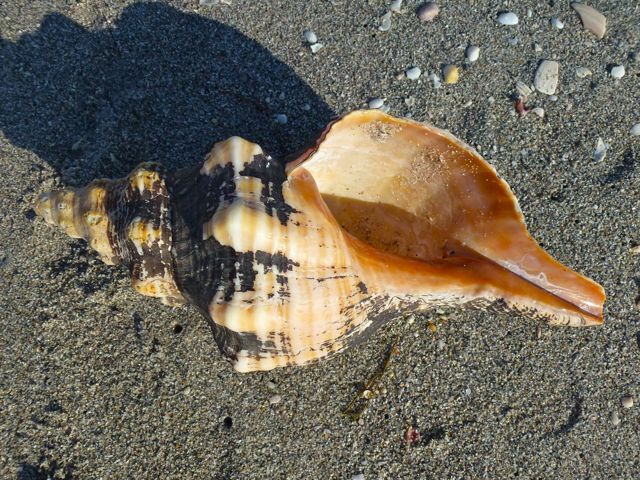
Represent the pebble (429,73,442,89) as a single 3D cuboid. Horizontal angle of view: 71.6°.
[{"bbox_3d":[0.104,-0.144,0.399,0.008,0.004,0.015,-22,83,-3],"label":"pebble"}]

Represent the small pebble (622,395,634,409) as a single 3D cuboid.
[{"bbox_3d":[0.209,0.110,0.302,0.008,0.006,0.008,9,77,2],"label":"small pebble"}]

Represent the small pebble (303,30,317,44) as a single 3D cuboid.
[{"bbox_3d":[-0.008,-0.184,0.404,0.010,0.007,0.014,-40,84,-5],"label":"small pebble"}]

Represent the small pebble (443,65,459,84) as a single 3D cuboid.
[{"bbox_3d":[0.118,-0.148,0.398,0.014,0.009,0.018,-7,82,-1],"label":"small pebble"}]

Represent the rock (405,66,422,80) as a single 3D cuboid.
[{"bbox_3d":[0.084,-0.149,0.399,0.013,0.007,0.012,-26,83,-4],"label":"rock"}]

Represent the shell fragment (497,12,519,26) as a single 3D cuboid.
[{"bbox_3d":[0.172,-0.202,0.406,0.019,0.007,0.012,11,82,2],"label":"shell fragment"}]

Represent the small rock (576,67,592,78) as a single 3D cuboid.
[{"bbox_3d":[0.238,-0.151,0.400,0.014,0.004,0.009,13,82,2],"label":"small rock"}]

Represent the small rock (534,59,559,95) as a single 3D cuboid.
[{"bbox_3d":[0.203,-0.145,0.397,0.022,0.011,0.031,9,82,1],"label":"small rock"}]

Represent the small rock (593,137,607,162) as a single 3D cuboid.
[{"bbox_3d":[0.217,-0.070,0.343,0.009,0.006,0.021,15,77,3],"label":"small rock"}]

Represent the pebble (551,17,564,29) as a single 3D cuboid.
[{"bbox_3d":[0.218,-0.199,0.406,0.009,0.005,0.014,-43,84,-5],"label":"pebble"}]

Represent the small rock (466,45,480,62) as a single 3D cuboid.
[{"bbox_3d":[0.125,-0.152,0.361,0.010,0.008,0.015,9,77,2],"label":"small rock"}]

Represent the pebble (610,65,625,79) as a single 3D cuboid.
[{"bbox_3d":[0.240,-0.135,0.357,0.011,0.008,0.010,0,77,0],"label":"pebble"}]

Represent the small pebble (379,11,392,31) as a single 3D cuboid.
[{"bbox_3d":[0.055,-0.183,0.369,0.009,0.006,0.020,18,78,4],"label":"small pebble"}]

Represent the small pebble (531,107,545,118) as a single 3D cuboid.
[{"bbox_3d":[0.172,-0.101,0.351,0.010,0.005,0.008,18,78,4],"label":"small pebble"}]

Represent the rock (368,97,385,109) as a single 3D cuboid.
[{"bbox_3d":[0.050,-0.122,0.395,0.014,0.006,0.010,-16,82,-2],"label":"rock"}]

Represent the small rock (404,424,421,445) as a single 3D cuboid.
[{"bbox_3d":[0.061,0.130,0.296,0.009,0.007,0.011,-3,77,-1],"label":"small rock"}]

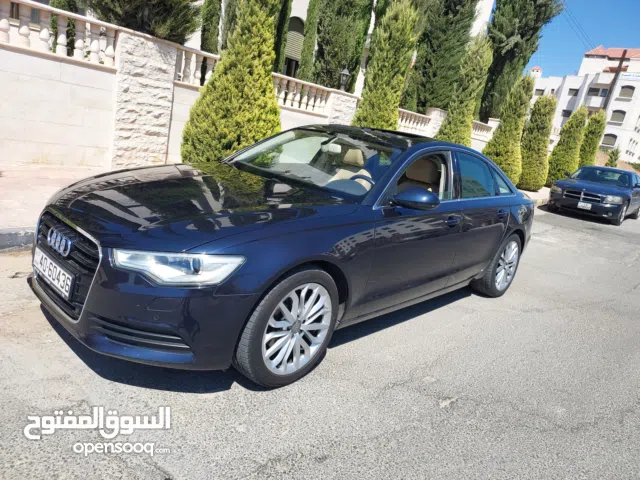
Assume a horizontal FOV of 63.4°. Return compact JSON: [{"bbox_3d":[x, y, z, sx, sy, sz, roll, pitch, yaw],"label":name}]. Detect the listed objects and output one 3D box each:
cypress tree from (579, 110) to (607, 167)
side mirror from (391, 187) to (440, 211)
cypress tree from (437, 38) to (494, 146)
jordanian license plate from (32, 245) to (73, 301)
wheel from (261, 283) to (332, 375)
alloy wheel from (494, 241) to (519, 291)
[{"bbox_3d":[9.850,-3.200,18.850,0.880,3.000,0.880,24,21,36],"label":"cypress tree"},{"bbox_3d":[0.583,-0.250,3.136,0.250,0.165,0.190,21,18,37],"label":"side mirror"},{"bbox_3d":[2.920,-2.600,10.730,0.980,3.250,0.980,24,21,36],"label":"cypress tree"},{"bbox_3d":[-1.314,0.149,2.529,0.460,0.115,0.020,21,13,37],"label":"jordanian license plate"},{"bbox_3d":[-0.163,0.438,2.713,0.190,0.500,0.500,22,18,37],"label":"wheel"},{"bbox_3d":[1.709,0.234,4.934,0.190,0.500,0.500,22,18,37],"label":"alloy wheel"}]

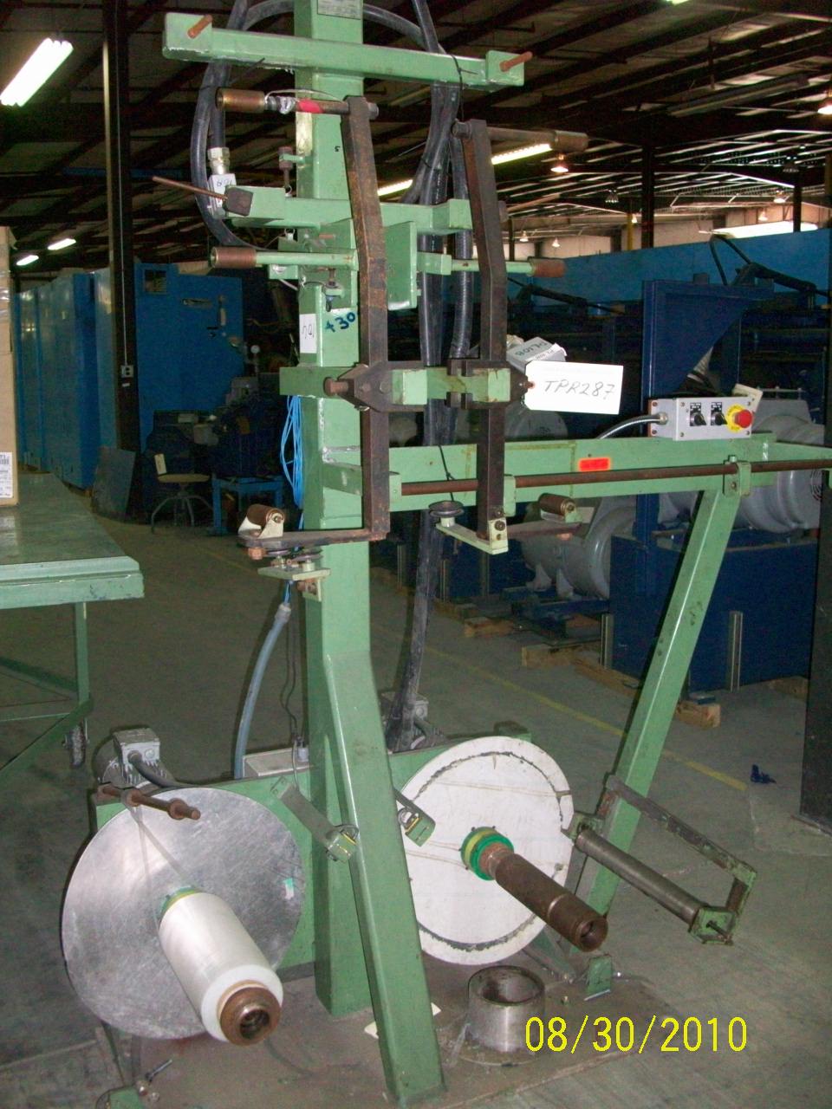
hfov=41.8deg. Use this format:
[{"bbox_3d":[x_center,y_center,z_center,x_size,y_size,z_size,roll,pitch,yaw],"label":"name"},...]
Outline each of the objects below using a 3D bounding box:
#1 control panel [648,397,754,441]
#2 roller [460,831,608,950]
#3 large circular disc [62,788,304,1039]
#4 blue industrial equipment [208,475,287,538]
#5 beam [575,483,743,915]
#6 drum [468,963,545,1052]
[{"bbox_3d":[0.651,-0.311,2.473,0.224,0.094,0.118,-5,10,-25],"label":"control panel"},{"bbox_3d":[0.242,0.692,2.244,0.102,0.102,0.415,-5,12,-28],"label":"roller"},{"bbox_3d":[-0.367,0.726,1.960,0.525,0.525,0.425,-5,12,-28],"label":"large circular disc"},{"bbox_3d":[-1.362,-0.398,8.850,0.580,0.480,0.500,-5,10,-25],"label":"blue industrial equipment"},{"bbox_3d":[0.545,0.388,2.520,0.076,1.150,0.051,17,1,-27],"label":"beam"},{"bbox_3d":[0.181,0.909,2.185,0.156,0.110,0.156,0,9,0],"label":"drum"}]

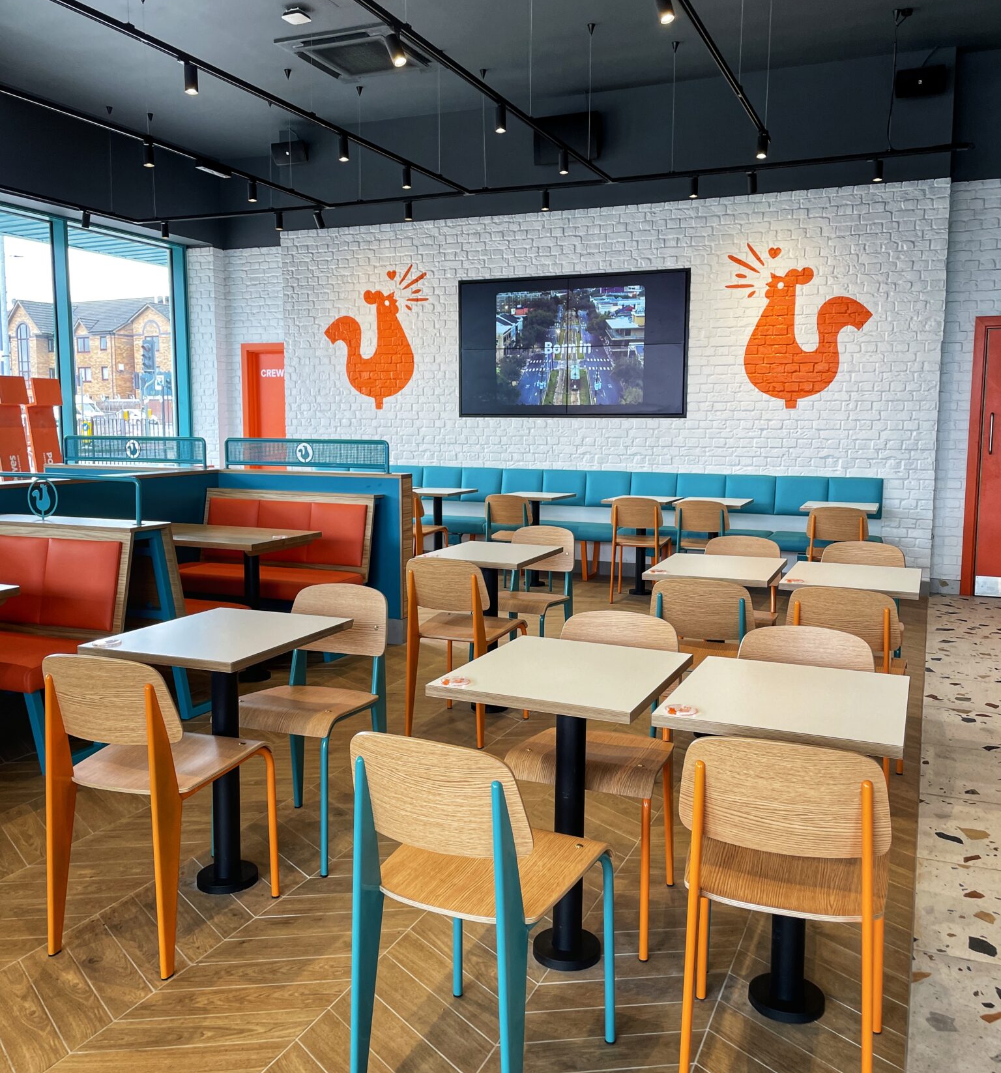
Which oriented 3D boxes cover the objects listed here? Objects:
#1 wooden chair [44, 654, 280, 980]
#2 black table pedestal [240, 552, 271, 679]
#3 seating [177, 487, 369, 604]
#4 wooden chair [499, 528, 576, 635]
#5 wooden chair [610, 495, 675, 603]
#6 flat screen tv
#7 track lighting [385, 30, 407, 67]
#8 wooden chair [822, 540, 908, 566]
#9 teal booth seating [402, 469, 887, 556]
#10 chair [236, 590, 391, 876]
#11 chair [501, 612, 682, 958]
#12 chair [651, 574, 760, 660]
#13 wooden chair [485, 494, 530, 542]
[{"bbox_3d":[-0.919,0.667,2.709,0.415,0.790,0.495,3,7,19],"label":"wooden chair"},{"bbox_3d":[-1.307,0.399,5.307,0.175,0.720,0.175,3,7,23],"label":"black table pedestal"},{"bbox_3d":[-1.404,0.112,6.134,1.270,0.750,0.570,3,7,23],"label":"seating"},{"bbox_3d":[0.134,0.375,5.200,0.418,0.802,0.491,4,8,29],"label":"wooden chair"},{"bbox_3d":[1.079,0.096,7.723,0.415,0.790,0.495,2,7,18],"label":"wooden chair"},{"bbox_3d":[0.614,-1.655,8.792,2.113,1.227,0.090,3,7,23],"label":"flat screen tv"},{"bbox_3d":[-0.490,-2.278,4.700,0.064,0.155,0.064,-26,-12,39],"label":"track lighting"},{"bbox_3d":[1.640,0.452,4.588,0.418,0.802,0.491,3,7,21],"label":"wooden chair"},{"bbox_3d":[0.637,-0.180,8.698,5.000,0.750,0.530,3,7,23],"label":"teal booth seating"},{"bbox_3d":[-0.633,0.597,3.263,0.418,0.802,0.491,3,7,20],"label":"chair"},{"bbox_3d":[0.268,0.655,2.797,0.418,0.802,0.491,3,7,21],"label":"chair"},{"bbox_3d":[0.804,0.530,3.889,0.418,0.802,0.491,3,7,20],"label":"chair"},{"bbox_3d":[0.136,0.057,7.939,0.418,0.802,0.491,3,7,22],"label":"wooden chair"}]

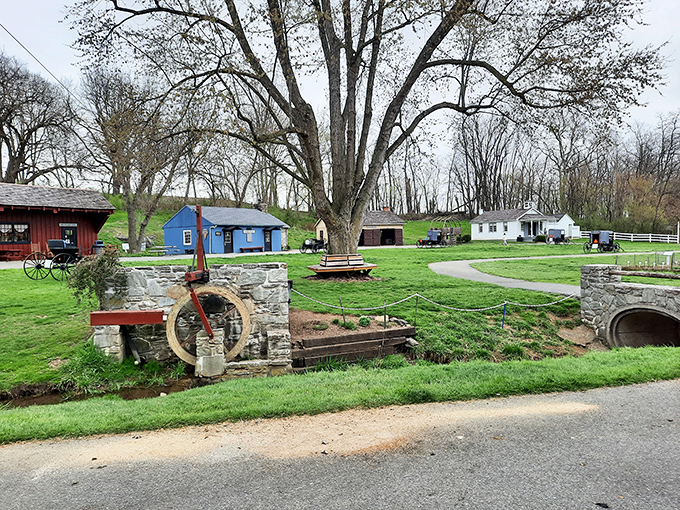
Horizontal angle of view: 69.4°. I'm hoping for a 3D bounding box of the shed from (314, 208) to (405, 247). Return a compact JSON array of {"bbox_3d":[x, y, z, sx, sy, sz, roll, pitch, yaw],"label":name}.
[{"bbox_3d":[2.600,-3.591,64.899,9.300,4.700,7.400,-1,3,-24],"label":"shed"}]

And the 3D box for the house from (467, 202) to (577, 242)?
[{"bbox_3d":[29.500,-5.093,78.878,9.800,5.700,12.500,-1,3,-14],"label":"house"}]

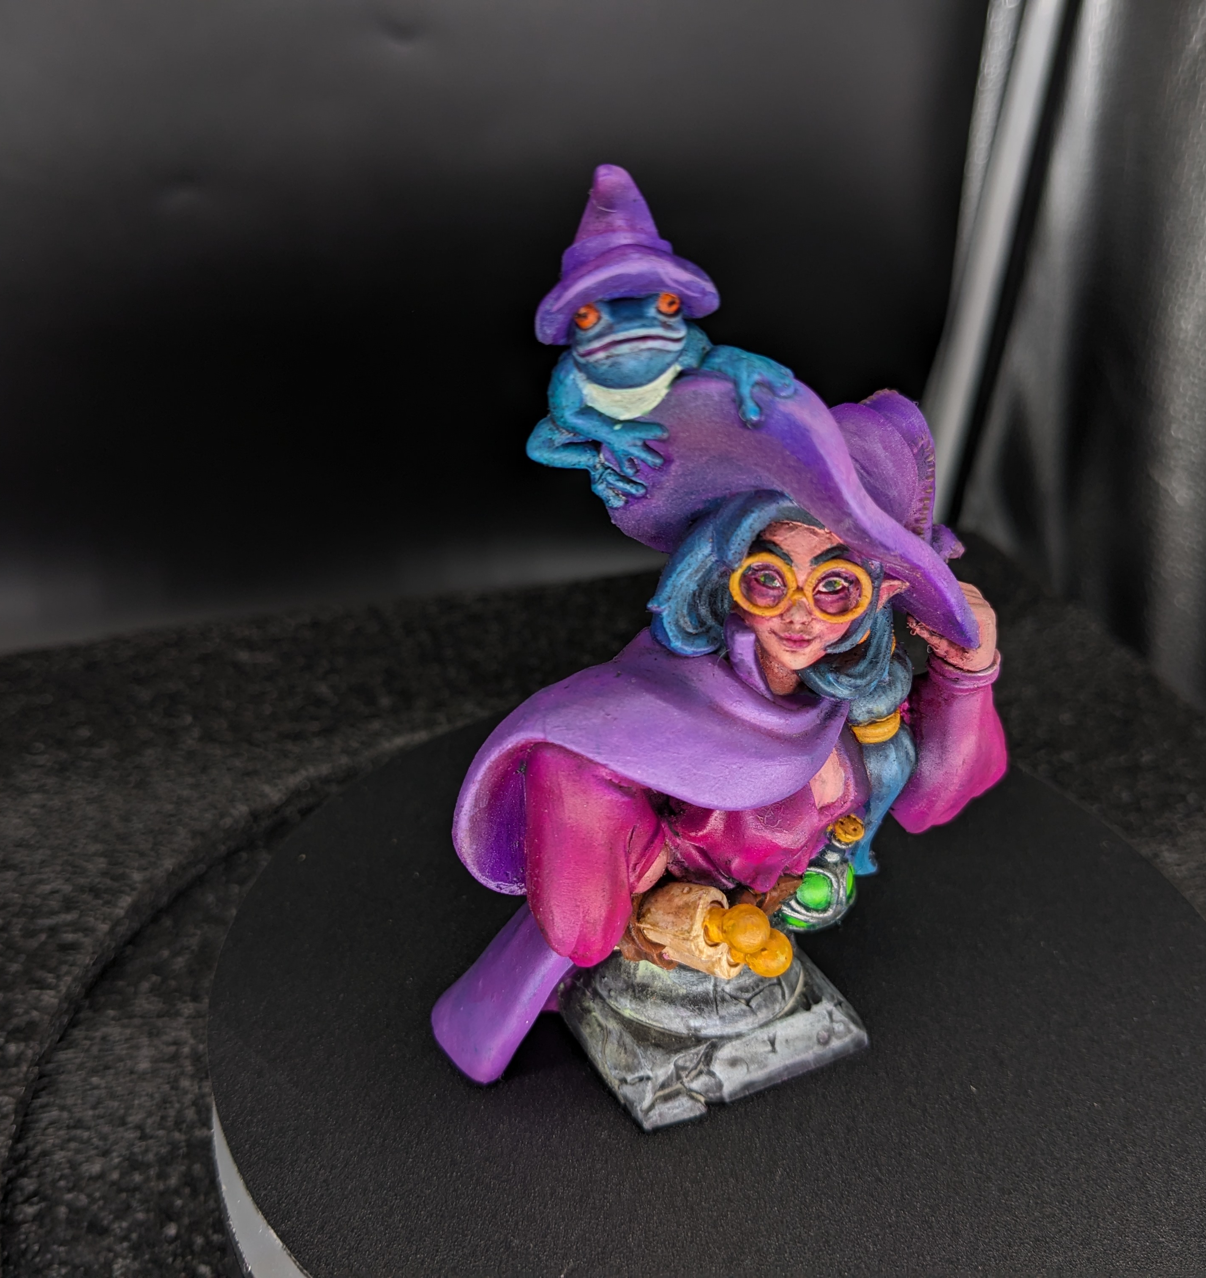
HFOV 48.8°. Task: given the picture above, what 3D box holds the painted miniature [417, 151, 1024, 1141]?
[{"bbox_3d":[0.017,0.001,0.166,0.078,0.114,0.050,-12,32,-23],"label":"painted miniature"}]

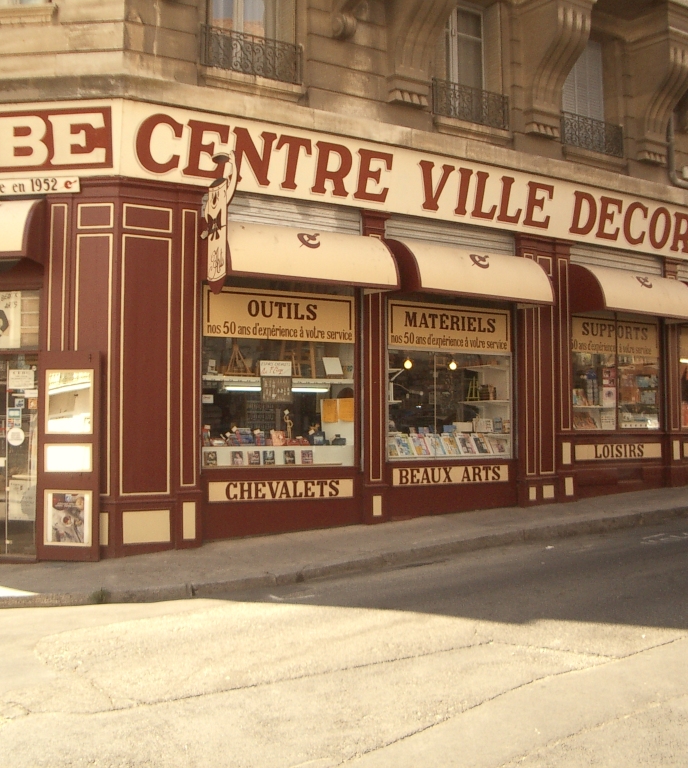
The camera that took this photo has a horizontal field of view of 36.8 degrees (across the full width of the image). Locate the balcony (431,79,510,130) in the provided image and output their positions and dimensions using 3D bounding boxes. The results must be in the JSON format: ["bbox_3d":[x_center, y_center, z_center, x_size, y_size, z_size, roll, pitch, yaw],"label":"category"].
[{"bbox_3d":[1.912,-4.156,15.437,1.477,0.513,0.120,2,-4,-34],"label":"balcony"}]

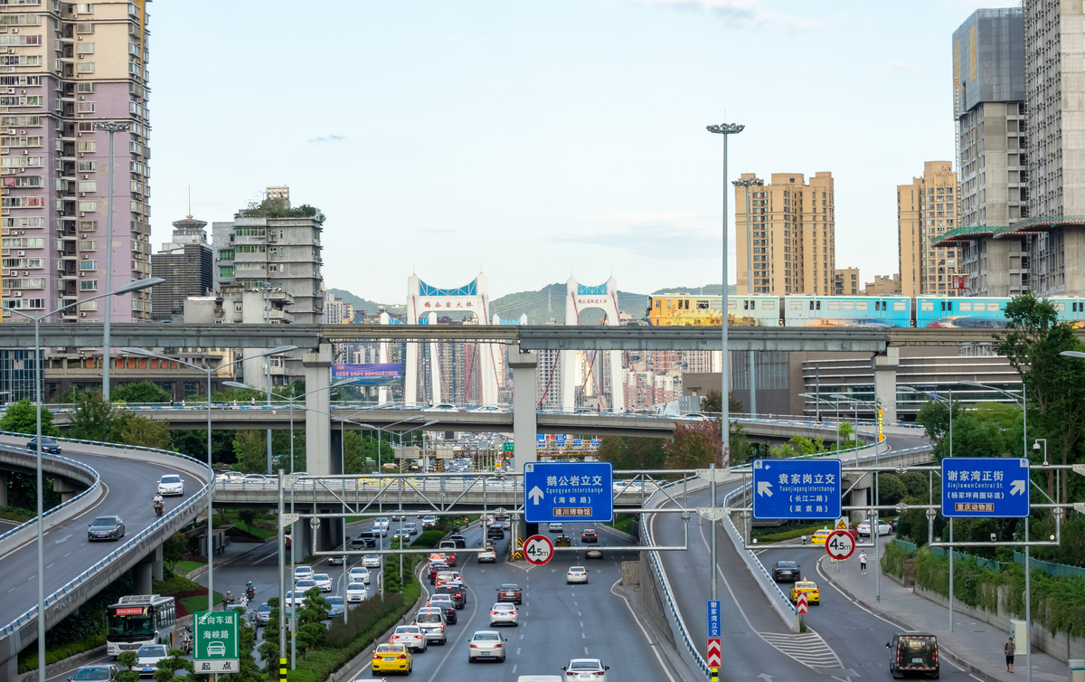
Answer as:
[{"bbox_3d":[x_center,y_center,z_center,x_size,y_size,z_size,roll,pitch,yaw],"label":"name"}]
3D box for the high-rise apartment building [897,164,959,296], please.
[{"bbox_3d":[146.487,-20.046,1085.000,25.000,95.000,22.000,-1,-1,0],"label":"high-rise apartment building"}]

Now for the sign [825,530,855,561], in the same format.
[{"bbox_3d":[11.961,8.201,114.800,1.200,1.200,0.060,-1,-1,0],"label":"sign"}]

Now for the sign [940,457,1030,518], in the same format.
[{"bbox_3d":[17.494,5.792,113.000,3.500,2.400,0.120,-1,-1,0],"label":"sign"}]

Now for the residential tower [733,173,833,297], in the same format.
[{"bbox_3d":[91.580,-25.411,1080.000,37.500,72.000,27.000,-1,-1,0],"label":"residential tower"}]

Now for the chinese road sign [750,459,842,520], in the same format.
[{"bbox_3d":[10.064,5.863,113.000,3.500,2.400,0.120,-1,-1,0],"label":"chinese road sign"}]

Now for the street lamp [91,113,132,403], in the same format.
[{"bbox_3d":[-41.601,-4.820,275.000,3.600,32.500,3.600,-1,-1,0],"label":"street lamp"}]

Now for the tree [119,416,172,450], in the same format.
[{"bbox_3d":[-38.549,10.706,279.000,5.100,7.000,4.800,-1,-1,0],"label":"tree"}]

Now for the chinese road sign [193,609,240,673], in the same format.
[{"bbox_3d":[-10.816,9.976,95.000,1.500,2.140,0.080,-1,-1,0],"label":"chinese road sign"}]

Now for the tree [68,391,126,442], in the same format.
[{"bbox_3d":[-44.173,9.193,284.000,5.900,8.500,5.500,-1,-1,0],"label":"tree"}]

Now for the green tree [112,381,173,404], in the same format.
[{"bbox_3d":[-50.589,7.260,362.000,7.500,5.000,6.500,-1,-1,0],"label":"green tree"}]

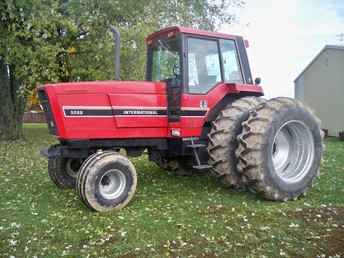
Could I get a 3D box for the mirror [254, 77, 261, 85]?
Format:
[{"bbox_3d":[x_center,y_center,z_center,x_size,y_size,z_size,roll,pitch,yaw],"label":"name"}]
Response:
[{"bbox_3d":[1.653,-0.932,6.688,0.102,0.153,0.122,-2,4,-32],"label":"mirror"}]

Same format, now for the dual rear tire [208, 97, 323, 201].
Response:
[{"bbox_3d":[1.701,0.346,6.281,1.790,1.790,1.224,-2,4,-32],"label":"dual rear tire"}]

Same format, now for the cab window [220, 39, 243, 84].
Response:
[{"bbox_3d":[1.114,-1.276,6.574,0.581,0.796,0.061,-2,4,-32],"label":"cab window"}]

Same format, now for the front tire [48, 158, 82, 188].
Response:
[{"bbox_3d":[-1.891,0.704,6.751,0.954,0.954,0.342,-3,5,-42],"label":"front tire"}]

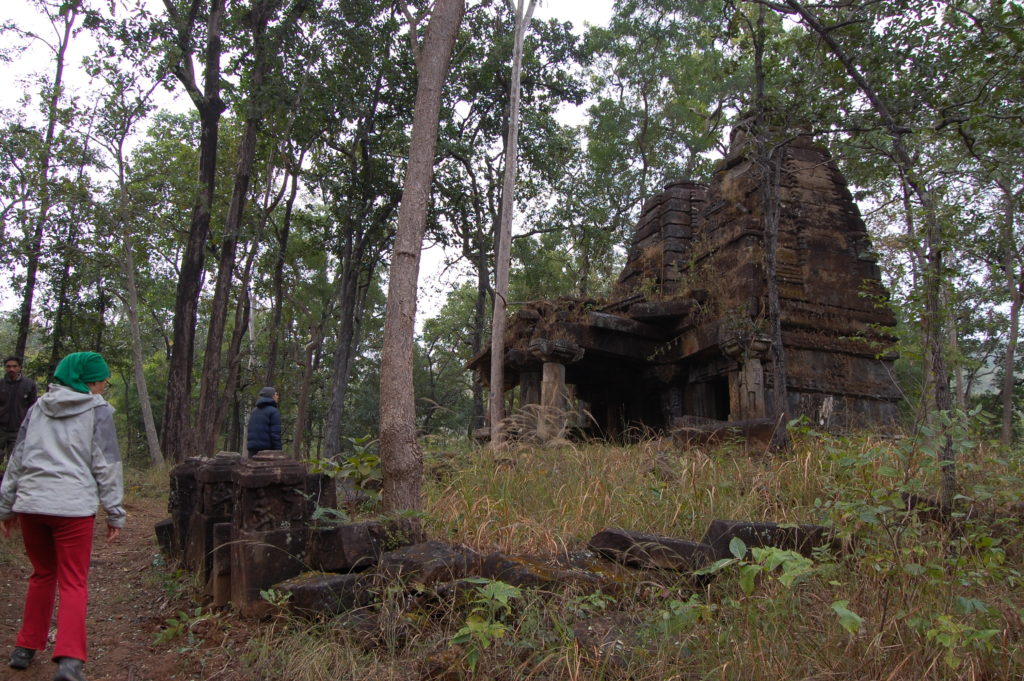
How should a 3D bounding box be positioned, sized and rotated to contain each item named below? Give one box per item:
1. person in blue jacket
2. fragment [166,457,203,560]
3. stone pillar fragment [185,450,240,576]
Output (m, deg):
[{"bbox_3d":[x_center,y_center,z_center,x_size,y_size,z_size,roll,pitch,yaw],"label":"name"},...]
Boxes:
[{"bbox_3d":[-3.515,1.506,10.900,0.550,1.720,0.380,-3,-10,30],"label":"person in blue jacket"},{"bbox_3d":[-2.970,1.570,7.250,0.480,0.960,0.460,7,-10,-30],"label":"fragment"},{"bbox_3d":[-2.430,1.470,6.500,0.500,1.040,0.480,7,-10,-30],"label":"stone pillar fragment"}]

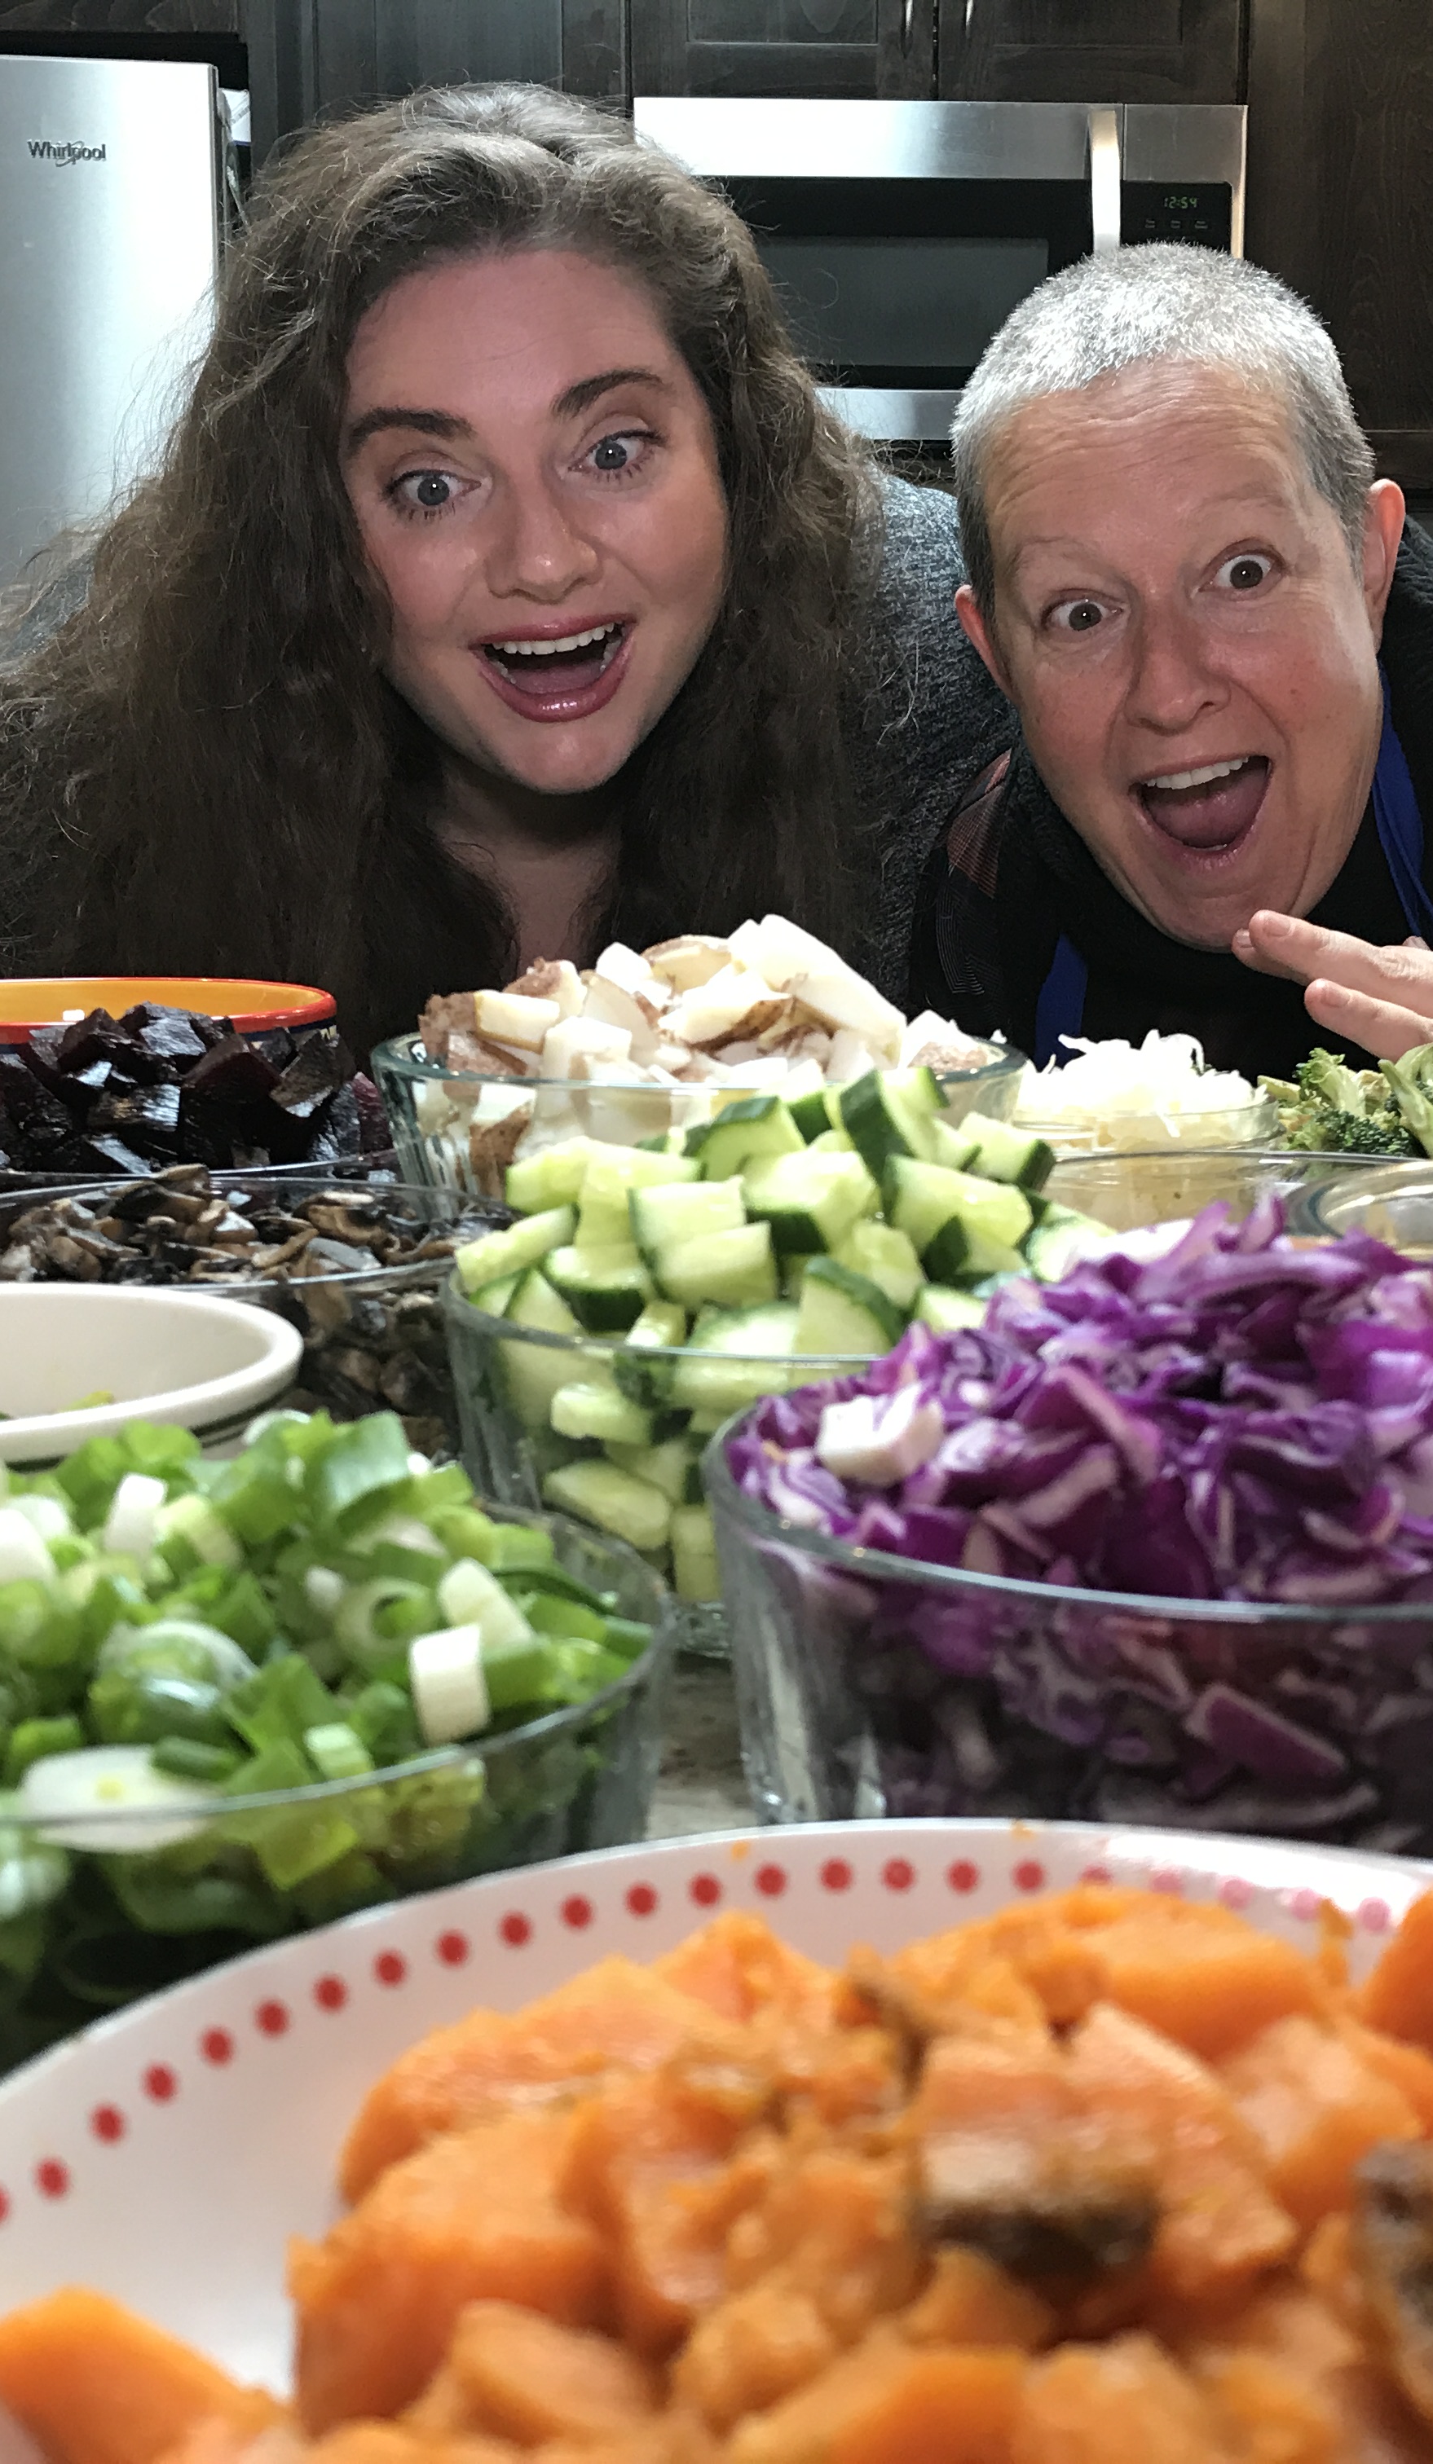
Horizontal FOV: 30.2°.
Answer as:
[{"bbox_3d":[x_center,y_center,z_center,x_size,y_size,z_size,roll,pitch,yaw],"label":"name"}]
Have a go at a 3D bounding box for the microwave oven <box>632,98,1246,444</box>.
[{"bbox_3d":[0.265,-1.219,3.494,0.759,0.408,0.400,-1,10,-4],"label":"microwave oven"}]

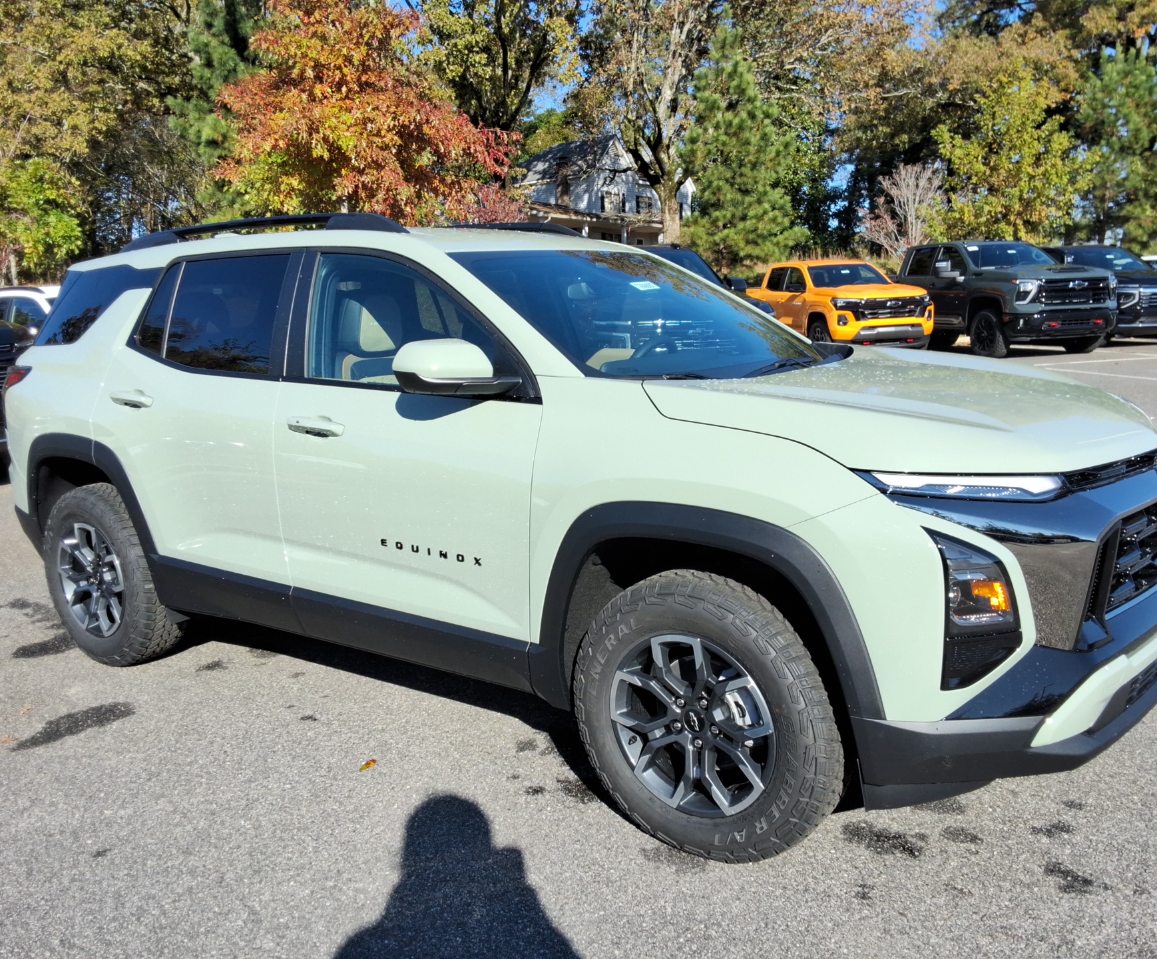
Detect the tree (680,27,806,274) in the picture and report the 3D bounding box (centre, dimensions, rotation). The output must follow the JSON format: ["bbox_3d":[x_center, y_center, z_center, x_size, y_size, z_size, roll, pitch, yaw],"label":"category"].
[{"bbox_3d":[5.084,-10.168,32.000,3.800,7.700,3.800,-1,10,0],"label":"tree"}]

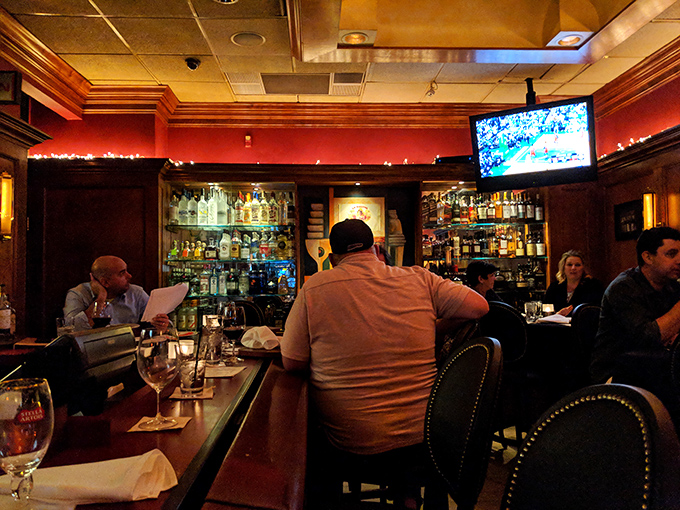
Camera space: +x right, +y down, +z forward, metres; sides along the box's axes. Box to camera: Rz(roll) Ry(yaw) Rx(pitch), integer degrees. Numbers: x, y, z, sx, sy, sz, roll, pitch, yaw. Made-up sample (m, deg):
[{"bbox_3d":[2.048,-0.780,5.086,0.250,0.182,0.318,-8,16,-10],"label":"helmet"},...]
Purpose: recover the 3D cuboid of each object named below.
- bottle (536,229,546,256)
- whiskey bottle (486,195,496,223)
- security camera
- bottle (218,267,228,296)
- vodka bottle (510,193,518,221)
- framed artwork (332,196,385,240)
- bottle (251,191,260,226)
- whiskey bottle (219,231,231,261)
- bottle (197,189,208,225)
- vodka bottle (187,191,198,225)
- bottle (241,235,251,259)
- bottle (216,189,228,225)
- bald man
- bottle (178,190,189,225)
[{"bbox_3d":[1.974,-0.108,5.210,0.085,0.265,0.082,-1,-2,-2],"label":"bottle"},{"bbox_3d":[1.504,-0.457,5.267,0.085,0.285,0.083,-1,-1,-3],"label":"whiskey bottle"},{"bbox_3d":[-1.172,-1.510,4.230,0.122,0.088,0.122,-1,-2,-3],"label":"security camera"},{"bbox_3d":[-1.125,0.265,5.120,0.080,0.265,0.078,-1,-2,-2],"label":"bottle"},{"bbox_3d":[1.707,-0.467,5.210,0.080,0.295,0.080,-1,-2,-2],"label":"vodka bottle"},{"bbox_3d":[0.191,-0.356,5.320,0.510,0.440,0.035,0,-2,-3],"label":"framed artwork"},{"bbox_3d":[-0.826,-0.453,5.200,0.086,0.310,0.086,0,-2,-3],"label":"bottle"},{"bbox_3d":[-1.125,-0.091,5.200,0.098,0.290,0.090,0,-2,-3],"label":"whiskey bottle"},{"bbox_3d":[-1.303,-0.460,5.055,0.090,0.348,0.090,0,-2,-2],"label":"bottle"},{"bbox_3d":[-1.396,-0.452,5.050,0.090,0.333,0.090,0,-2,-2],"label":"vodka bottle"},{"bbox_3d":[-0.928,-0.073,5.200,0.085,0.255,0.080,0,-2,-3],"label":"bottle"},{"bbox_3d":[-1.134,-0.453,5.117,0.090,0.345,0.088,-1,-1,-3],"label":"bottle"},{"bbox_3d":[-1.420,0.644,3.325,0.680,1.280,0.720,1,-3,-22],"label":"bald man"},{"bbox_3d":[-1.505,-0.457,5.100,0.086,0.343,0.086,-1,-2,-2],"label":"bottle"}]

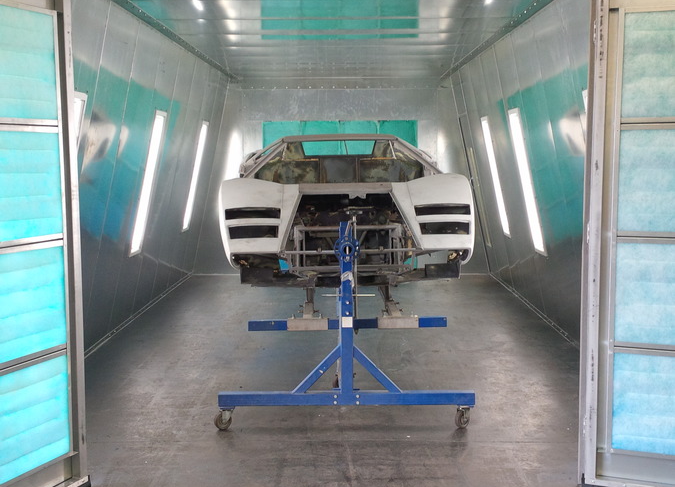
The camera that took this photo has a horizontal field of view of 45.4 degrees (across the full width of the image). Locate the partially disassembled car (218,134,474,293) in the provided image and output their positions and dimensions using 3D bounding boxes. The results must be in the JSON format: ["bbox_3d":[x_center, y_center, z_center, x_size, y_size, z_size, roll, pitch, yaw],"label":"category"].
[{"bbox_3d":[0.038,-0.395,7.018,1.970,1.070,4.100,-1,6,-2],"label":"partially disassembled car"}]

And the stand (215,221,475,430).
[{"bbox_3d":[0.045,0.419,4.984,1.490,1.230,0.900,0,6,-2],"label":"stand"}]

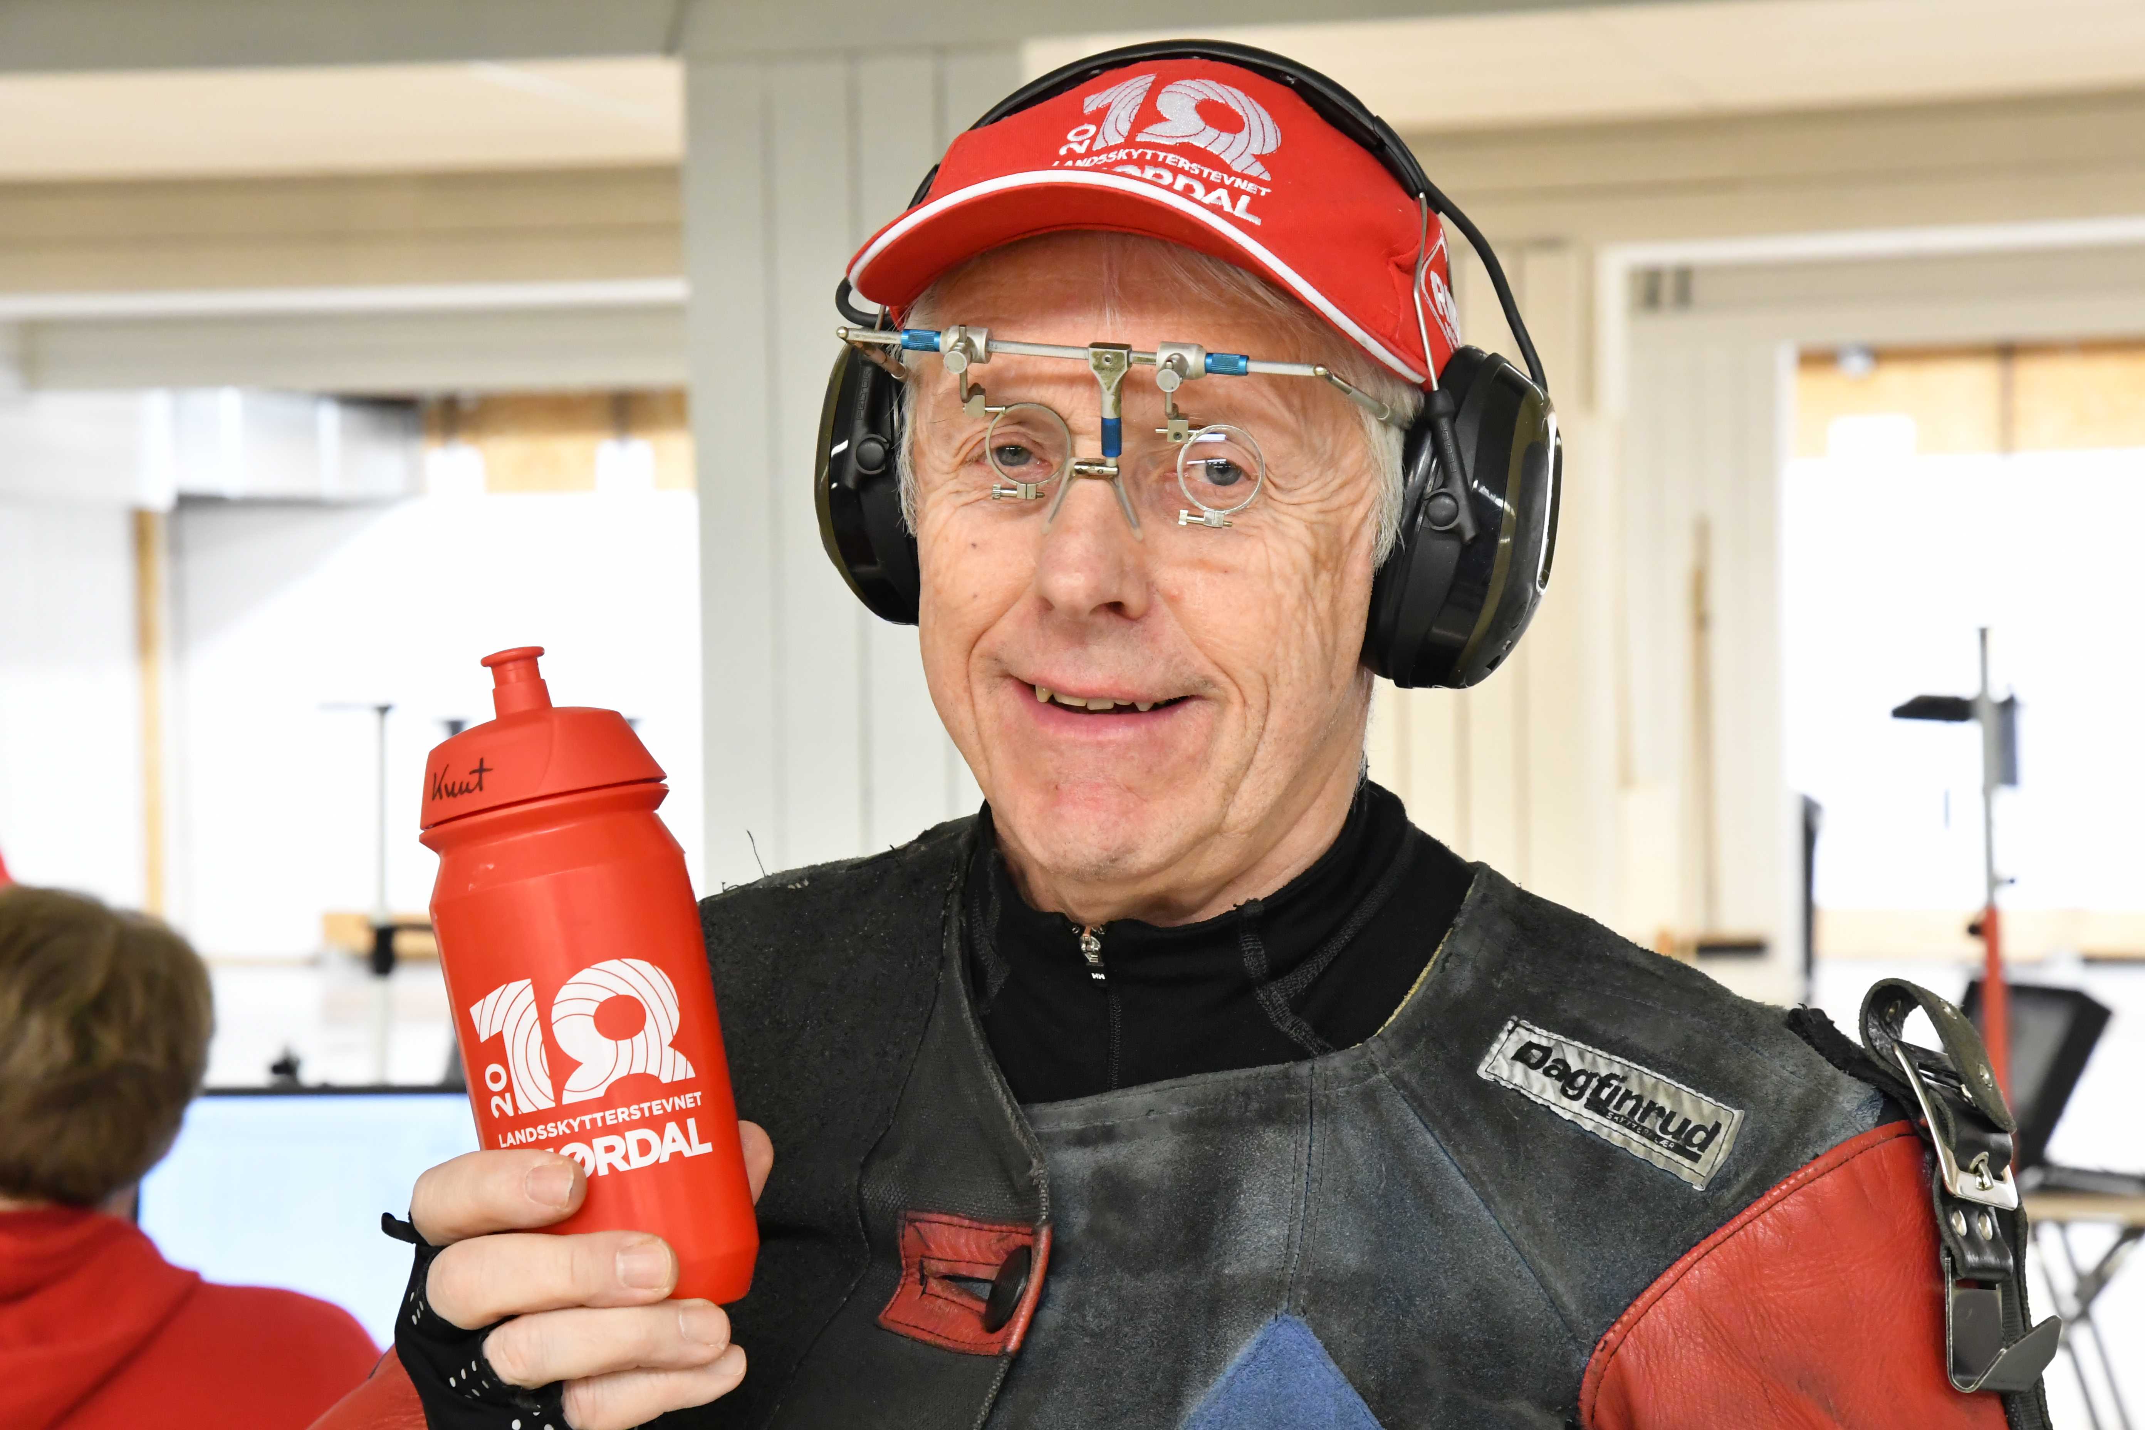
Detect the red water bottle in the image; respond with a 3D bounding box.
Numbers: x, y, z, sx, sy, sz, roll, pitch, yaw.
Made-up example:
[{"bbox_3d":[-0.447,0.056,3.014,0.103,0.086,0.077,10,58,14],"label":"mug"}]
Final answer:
[{"bbox_3d":[-0.142,0.077,1.437,0.074,0.196,0.074,-11,-3,-6],"label":"red water bottle"}]

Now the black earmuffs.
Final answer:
[{"bbox_3d":[0.039,-0.113,1.560,0.226,0.194,0.087,6,1,12],"label":"black earmuffs"}]

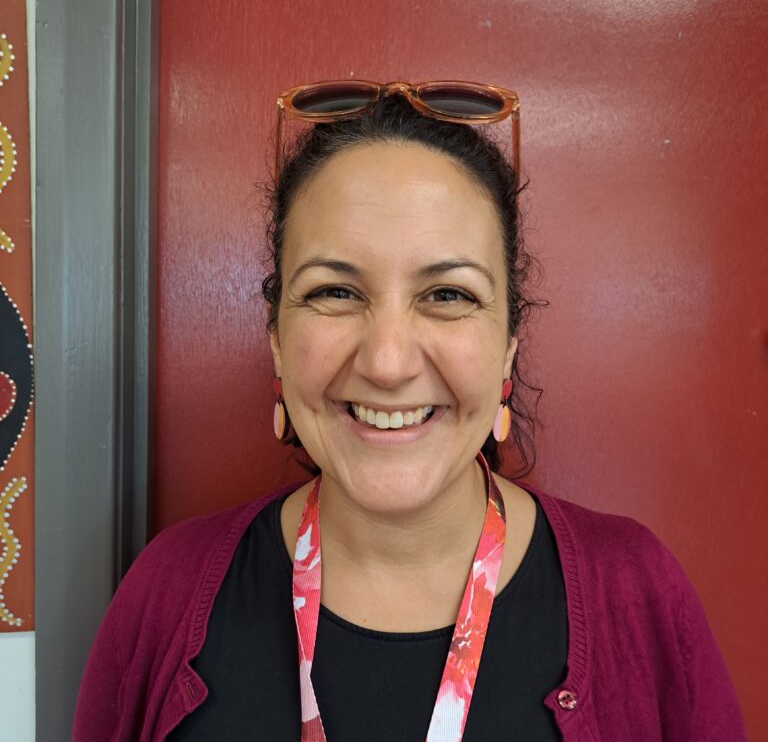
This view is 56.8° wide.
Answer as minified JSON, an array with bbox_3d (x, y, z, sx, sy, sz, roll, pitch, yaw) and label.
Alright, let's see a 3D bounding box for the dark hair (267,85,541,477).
[{"bbox_3d":[0.009,-0.050,0.510,0.190,0.262,0.205,1,2,0],"label":"dark hair"}]

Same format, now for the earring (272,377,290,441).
[{"bbox_3d":[-0.070,0.026,0.480,0.013,0.043,0.005,2,2,43],"label":"earring"}]

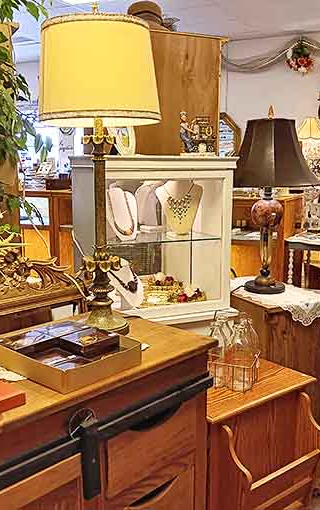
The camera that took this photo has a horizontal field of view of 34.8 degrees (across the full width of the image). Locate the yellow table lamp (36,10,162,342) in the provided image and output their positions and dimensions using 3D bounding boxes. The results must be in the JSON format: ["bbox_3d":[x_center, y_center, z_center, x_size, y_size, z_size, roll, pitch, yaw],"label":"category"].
[{"bbox_3d":[-0.159,-0.230,1.474,0.345,0.901,0.345,0,10,0],"label":"yellow table lamp"}]

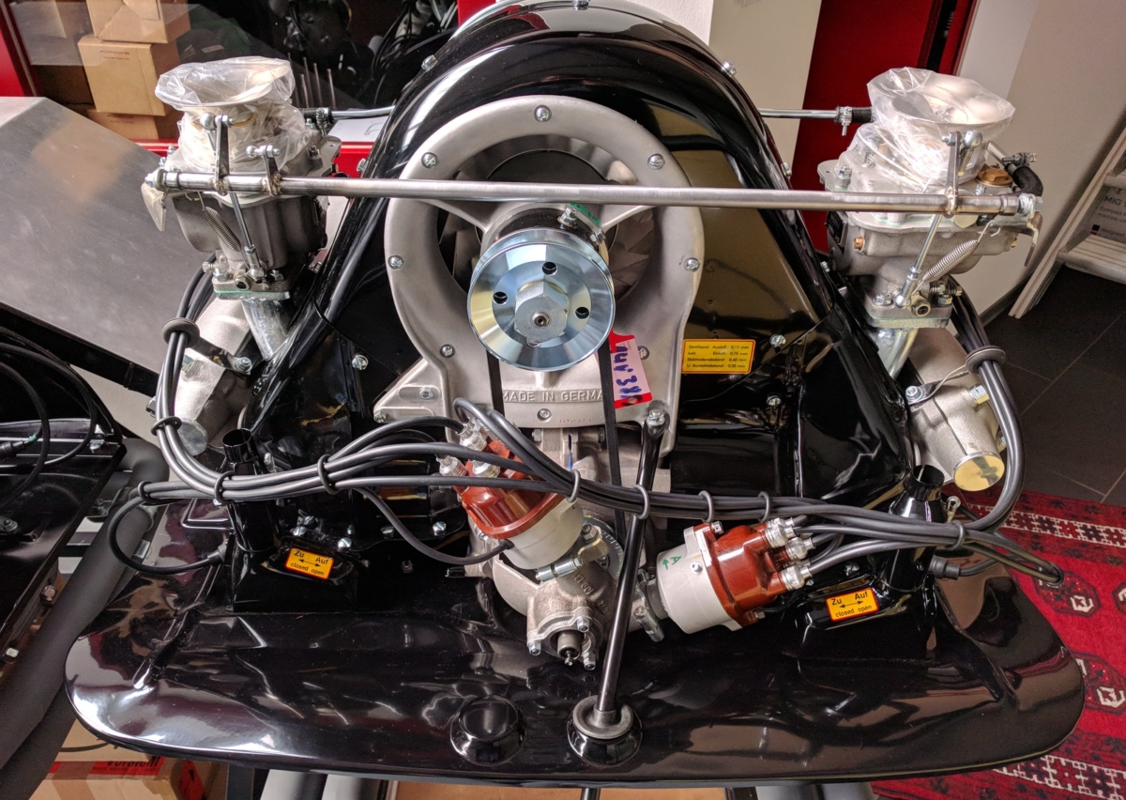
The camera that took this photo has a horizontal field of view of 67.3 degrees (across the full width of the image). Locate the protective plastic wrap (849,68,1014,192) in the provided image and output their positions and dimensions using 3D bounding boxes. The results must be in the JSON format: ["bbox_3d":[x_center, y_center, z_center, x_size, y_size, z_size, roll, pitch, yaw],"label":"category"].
[{"bbox_3d":[0.292,-0.224,0.682,0.124,0.070,0.118,0,36,0],"label":"protective plastic wrap"}]

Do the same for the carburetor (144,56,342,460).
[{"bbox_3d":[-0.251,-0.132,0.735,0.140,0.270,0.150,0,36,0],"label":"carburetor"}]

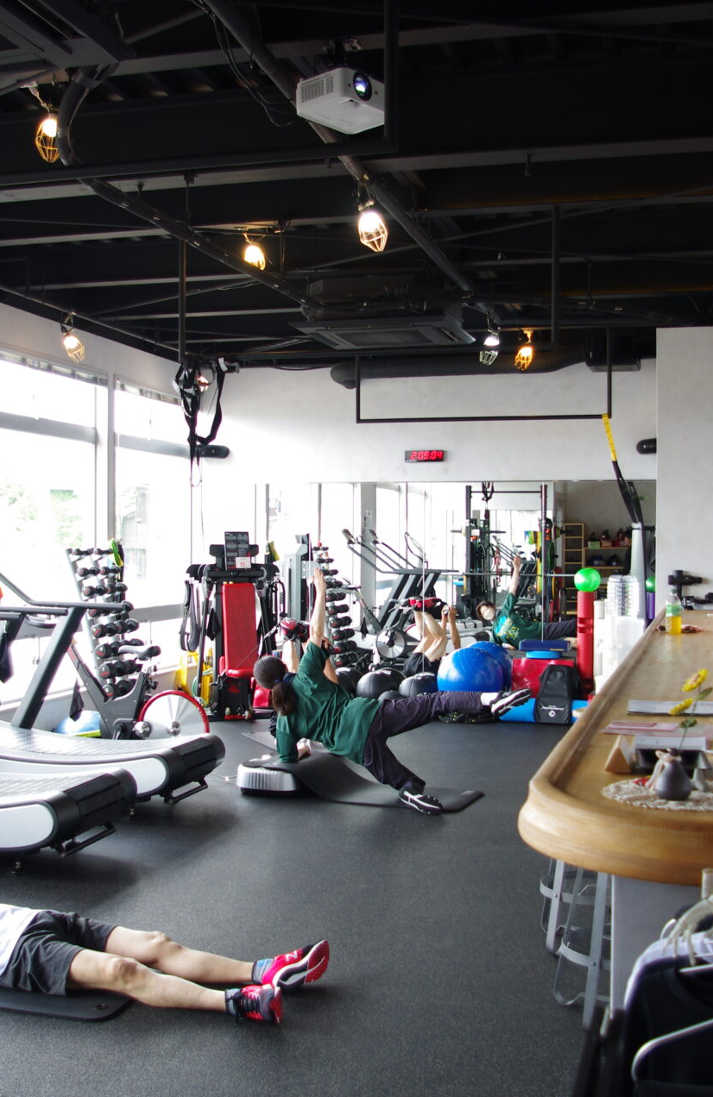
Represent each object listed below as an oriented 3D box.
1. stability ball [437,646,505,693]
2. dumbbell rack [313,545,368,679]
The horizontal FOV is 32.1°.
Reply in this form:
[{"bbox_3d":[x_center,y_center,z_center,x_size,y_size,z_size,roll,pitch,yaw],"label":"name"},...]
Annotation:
[{"bbox_3d":[0.955,1.102,10.400,0.550,0.550,0.550,0,0,0],"label":"stability ball"},{"bbox_3d":[-0.235,0.652,14.009,0.570,1.400,0.700,0,0,16],"label":"dumbbell rack"}]

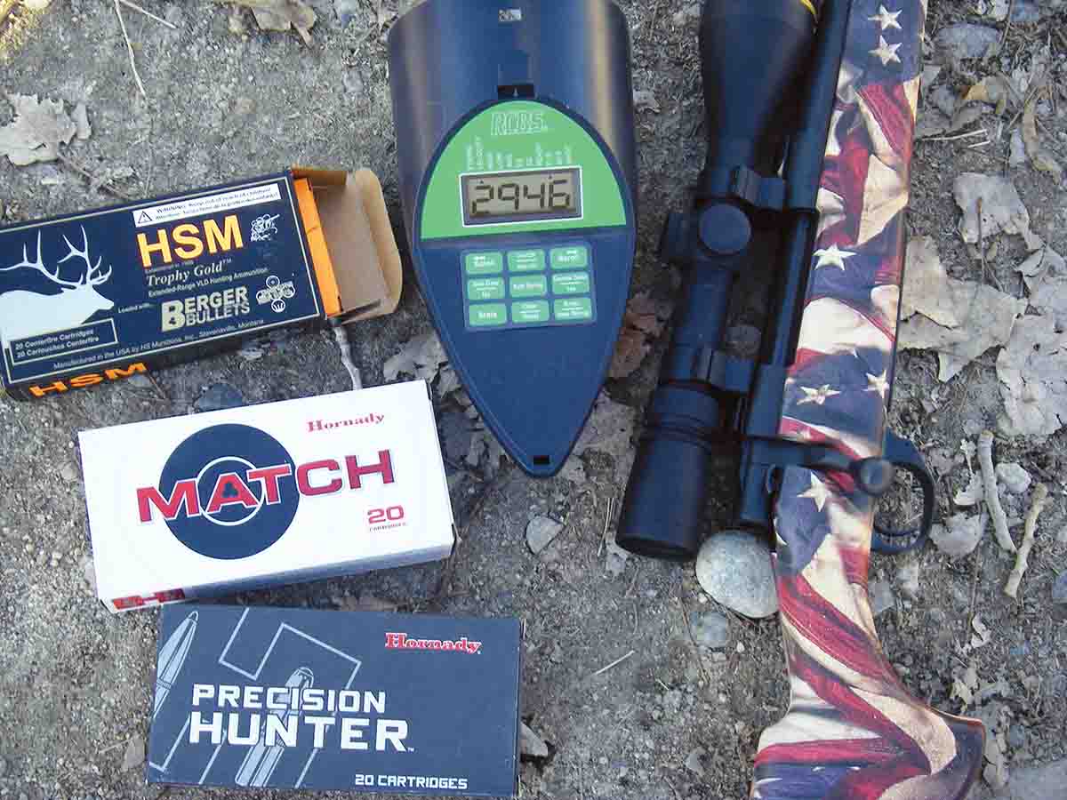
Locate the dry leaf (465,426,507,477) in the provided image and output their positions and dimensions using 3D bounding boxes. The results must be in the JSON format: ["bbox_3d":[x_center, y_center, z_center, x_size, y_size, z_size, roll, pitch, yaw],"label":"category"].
[{"bbox_3d":[-0.025,0.025,0.853,0.018,0.009,0.028,-21,78,-9],"label":"dry leaf"}]

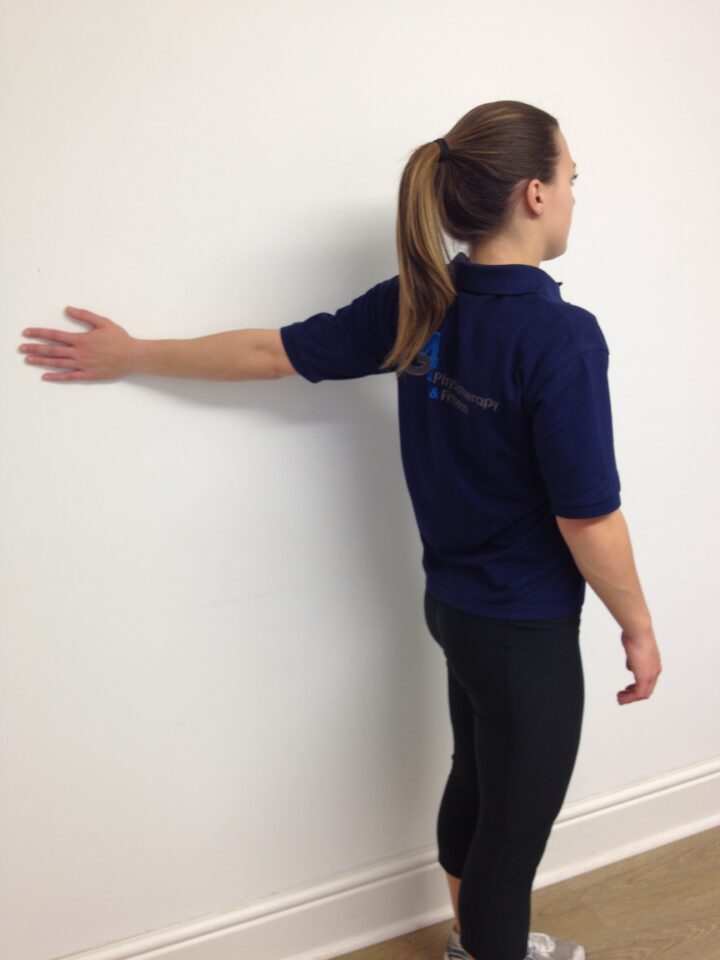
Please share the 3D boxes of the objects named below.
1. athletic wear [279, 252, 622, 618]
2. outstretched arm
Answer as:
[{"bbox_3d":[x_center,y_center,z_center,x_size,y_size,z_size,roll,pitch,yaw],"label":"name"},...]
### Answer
[{"bbox_3d":[0.151,-0.069,1.539,0.530,0.560,0.350,12,21,34],"label":"athletic wear"},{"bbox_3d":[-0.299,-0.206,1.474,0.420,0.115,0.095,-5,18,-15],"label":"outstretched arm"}]

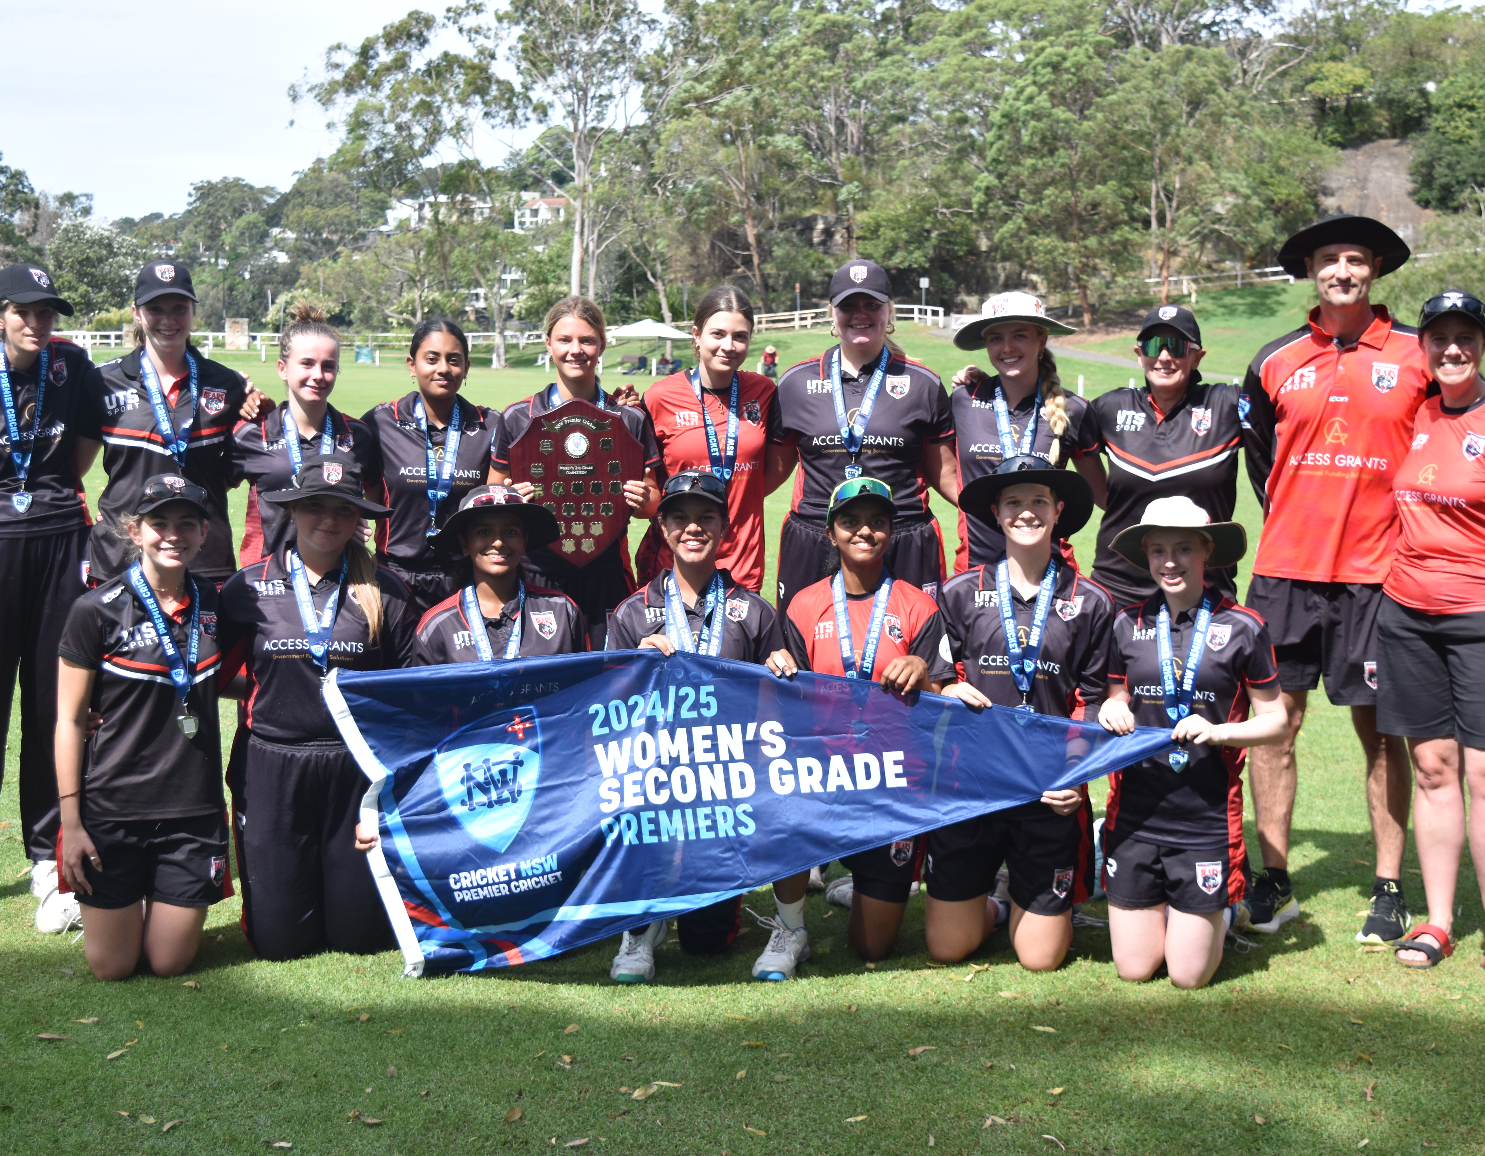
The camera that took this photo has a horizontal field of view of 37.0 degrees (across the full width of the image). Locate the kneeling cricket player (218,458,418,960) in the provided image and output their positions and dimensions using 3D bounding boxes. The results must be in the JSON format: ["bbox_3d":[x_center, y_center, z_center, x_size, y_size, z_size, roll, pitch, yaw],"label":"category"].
[{"bbox_3d":[-1.107,0.313,5.774,0.460,1.230,0.580,-1,7,-11],"label":"kneeling cricket player"}]

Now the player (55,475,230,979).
[{"bbox_3d":[-1.521,0.346,5.607,0.390,1.200,0.560,-2,7,-16],"label":"player"}]

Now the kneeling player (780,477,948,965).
[{"bbox_3d":[0.305,0.345,5.708,0.480,1.233,0.660,1,7,6],"label":"kneeling player"}]

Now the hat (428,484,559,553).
[{"bbox_3d":[-0.633,-0.148,5.641,0.330,0.140,0.350,0,-2,-3],"label":"hat"}]

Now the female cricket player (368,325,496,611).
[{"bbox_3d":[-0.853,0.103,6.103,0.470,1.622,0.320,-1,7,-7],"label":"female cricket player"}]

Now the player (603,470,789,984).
[{"bbox_3d":[-0.119,0.348,5.637,0.440,1.200,0.700,0,7,-2],"label":"player"}]

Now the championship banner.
[{"bbox_3d":[0.021,0.559,5.339,2.000,0.750,0.200,0,7,2],"label":"championship banner"}]

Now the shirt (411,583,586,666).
[{"bbox_3d":[-0.621,0.330,5.625,0.430,0.615,0.280,0,7,-5],"label":"shirt"}]

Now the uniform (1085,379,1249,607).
[{"bbox_3d":[1.160,-0.220,6.087,0.450,0.630,0.270,2,7,17],"label":"uniform"}]

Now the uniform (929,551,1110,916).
[{"bbox_3d":[0.717,0.399,5.705,0.470,0.894,0.360,1,7,7],"label":"uniform"}]

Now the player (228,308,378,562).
[{"bbox_3d":[-1.210,0.082,6.100,0.450,1.666,0.330,-1,7,-13],"label":"player"}]

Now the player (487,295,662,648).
[{"bbox_3d":[-0.463,0.073,6.079,0.500,1.687,0.420,0,7,-3],"label":"player"}]

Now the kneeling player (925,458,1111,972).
[{"bbox_3d":[0.707,0.328,5.705,0.440,1.230,0.580,1,7,9],"label":"kneeling player"}]

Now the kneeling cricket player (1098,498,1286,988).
[{"bbox_3d":[1.130,0.383,5.590,0.430,1.150,0.580,2,7,13],"label":"kneeling cricket player"}]

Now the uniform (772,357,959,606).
[{"bbox_3d":[0.339,0.102,6.133,0.510,1.457,0.330,0,7,3],"label":"uniform"}]

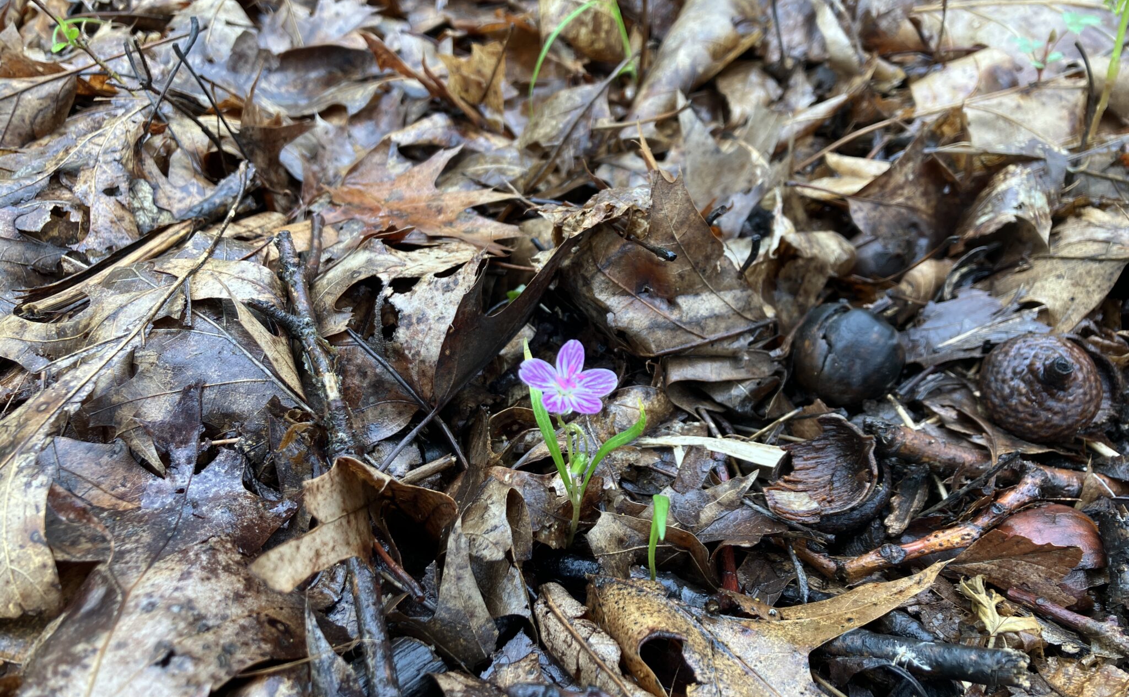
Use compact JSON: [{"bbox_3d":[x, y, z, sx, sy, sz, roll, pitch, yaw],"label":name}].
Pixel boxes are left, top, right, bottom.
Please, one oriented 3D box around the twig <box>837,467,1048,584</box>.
[{"bbox_3d":[0.071,0.033,0.171,0.045,0.007,0.008,-19,39,-12],"label":"twig"}]

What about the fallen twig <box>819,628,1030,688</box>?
[{"bbox_3d":[0.060,0.052,0.154,0.034,0.007,0.007,3,36,9],"label":"fallen twig"}]

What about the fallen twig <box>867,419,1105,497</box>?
[{"bbox_3d":[0.085,0.023,0.186,0.047,0.007,0.007,11,37,9],"label":"fallen twig"}]

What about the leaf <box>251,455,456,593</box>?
[{"bbox_3d":[-0.038,0.032,0.164,0.035,0.018,0.022,0,36,0],"label":"leaf"}]

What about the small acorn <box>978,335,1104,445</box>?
[{"bbox_3d":[0.102,0.009,0.196,0.024,0.023,0.024,17,79,22],"label":"small acorn"}]

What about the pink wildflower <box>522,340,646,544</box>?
[{"bbox_3d":[0.003,0.017,0.163,0.021,0.044,0.018,0,36,0],"label":"pink wildflower"}]

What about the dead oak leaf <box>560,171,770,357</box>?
[{"bbox_3d":[0.024,-0.019,0.218,0.048,0.030,0.037,0,36,0],"label":"dead oak leaf"}]

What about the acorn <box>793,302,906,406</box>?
[{"bbox_3d":[0.064,0.001,0.206,0.024,0.023,0.024,0,36,0],"label":"acorn"}]

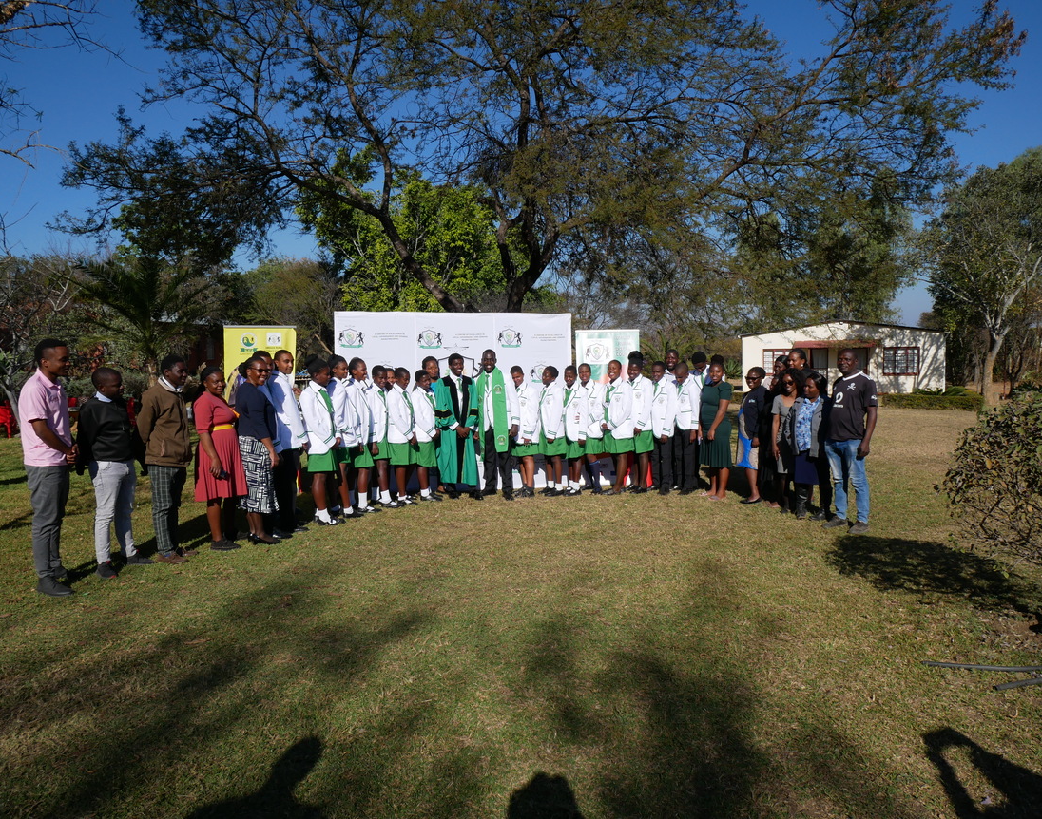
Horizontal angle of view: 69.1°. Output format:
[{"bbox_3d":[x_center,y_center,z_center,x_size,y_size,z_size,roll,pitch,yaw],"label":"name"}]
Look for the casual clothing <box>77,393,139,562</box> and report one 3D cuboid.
[{"bbox_3d":[-3.213,0.528,5.872,0.340,1.300,0.500,1,4,16],"label":"casual clothing"}]

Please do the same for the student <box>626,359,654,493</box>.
[{"bbox_3d":[1.460,0.156,9.255,0.320,1.691,0.430,-3,5,-39],"label":"student"}]

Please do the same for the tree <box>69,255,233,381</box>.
[{"bbox_3d":[-9.067,-1.629,18.416,3.900,4.261,3.900,0,3,0],"label":"tree"}]

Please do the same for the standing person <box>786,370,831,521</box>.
[{"bbox_3d":[2.976,0.370,7.779,0.520,1.511,0.360,2,4,33],"label":"standing person"}]

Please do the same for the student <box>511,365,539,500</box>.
[{"bbox_3d":[0.041,0.252,9.177,0.430,1.561,0.300,3,4,38],"label":"student"}]

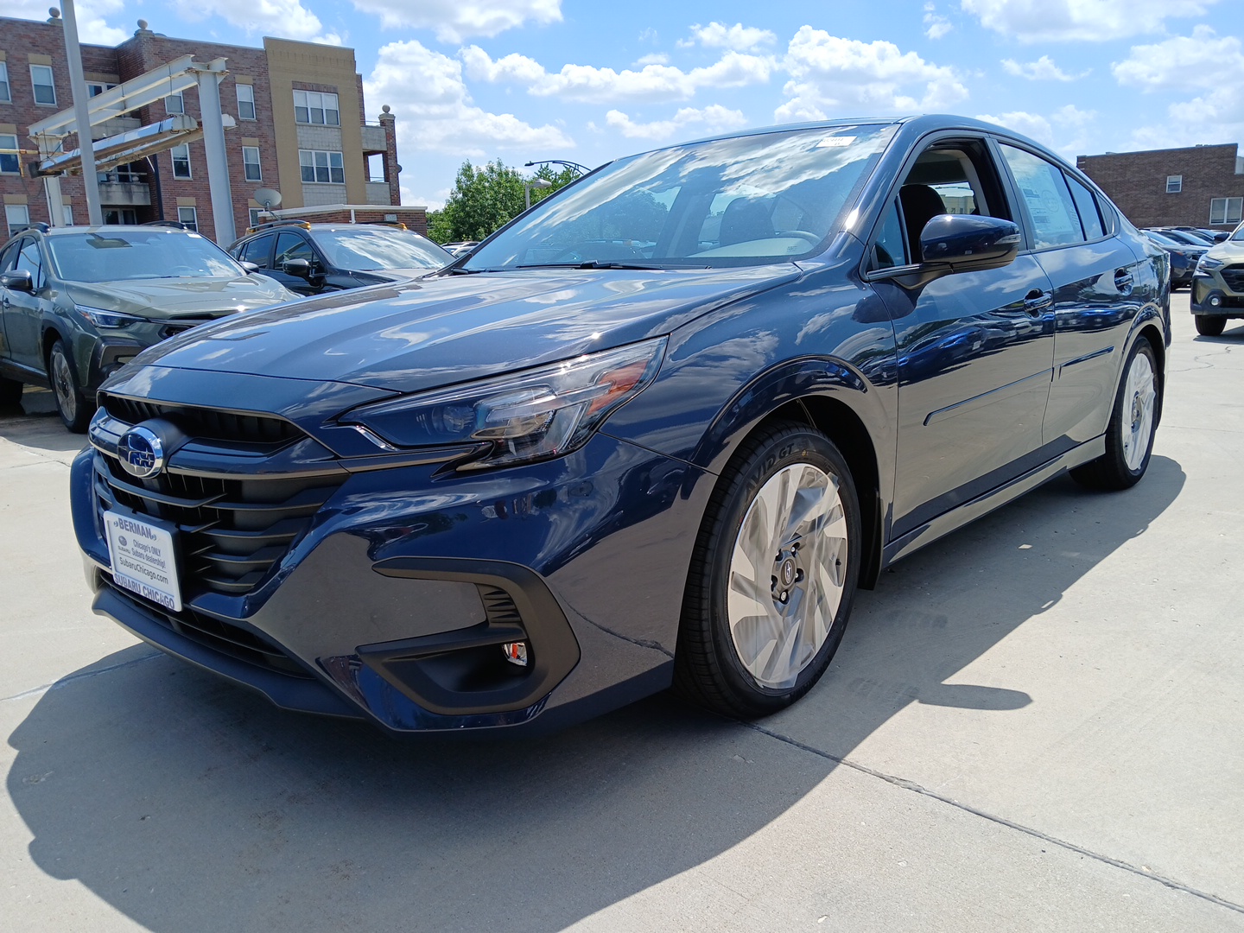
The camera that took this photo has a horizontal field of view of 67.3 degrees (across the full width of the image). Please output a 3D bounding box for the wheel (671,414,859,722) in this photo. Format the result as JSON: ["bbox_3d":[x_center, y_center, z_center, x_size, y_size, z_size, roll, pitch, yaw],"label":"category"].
[{"bbox_3d":[0.295,0.222,2.087,0.235,0.680,0.680,6,14,42],"label":"wheel"}]

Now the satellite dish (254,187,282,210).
[{"bbox_3d":[-10.244,-7.784,27.097,0.800,0.600,0.380,-4,31,-7],"label":"satellite dish"}]

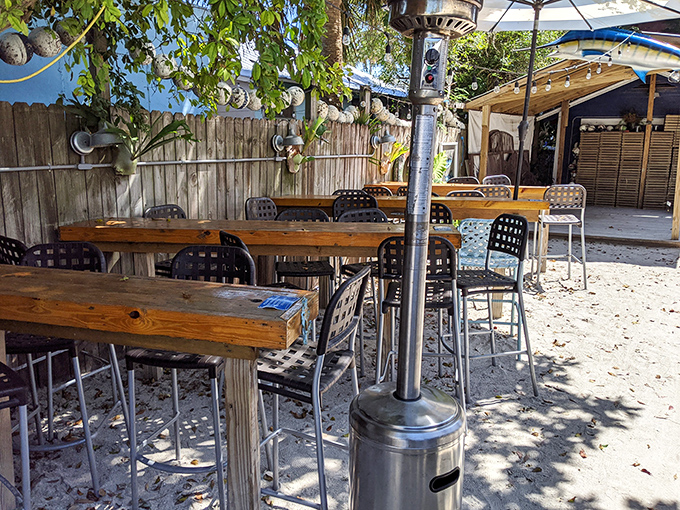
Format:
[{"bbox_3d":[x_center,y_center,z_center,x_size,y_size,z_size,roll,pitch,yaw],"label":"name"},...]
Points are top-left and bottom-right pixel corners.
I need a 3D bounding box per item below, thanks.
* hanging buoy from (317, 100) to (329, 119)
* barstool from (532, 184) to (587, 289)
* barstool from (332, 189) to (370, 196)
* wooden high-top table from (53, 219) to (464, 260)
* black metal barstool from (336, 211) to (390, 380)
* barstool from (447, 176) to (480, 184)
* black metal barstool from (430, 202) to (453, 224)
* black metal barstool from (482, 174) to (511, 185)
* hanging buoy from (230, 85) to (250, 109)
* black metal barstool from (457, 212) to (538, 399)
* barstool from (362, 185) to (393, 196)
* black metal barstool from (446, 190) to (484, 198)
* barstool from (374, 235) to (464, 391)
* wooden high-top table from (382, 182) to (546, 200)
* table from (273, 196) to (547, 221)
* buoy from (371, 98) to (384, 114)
[{"bbox_3d":[-0.206,-1.600,5.852,0.190,0.200,0.165,7,14,33],"label":"hanging buoy"},{"bbox_3d":[2.490,-0.232,6.026,0.530,1.120,0.490,1,12,9],"label":"barstool"},{"bbox_3d":[0.078,-0.089,5.434,0.530,1.120,0.490,2,12,11],"label":"barstool"},{"bbox_3d":[-0.519,0.325,3.668,2.560,1.085,0.410,1,13,3],"label":"wooden high-top table"},{"bbox_3d":[0.283,0.264,3.865,0.465,1.130,0.500,-8,15,-32],"label":"black metal barstool"},{"bbox_3d":[1.616,-0.418,6.950,0.530,1.120,0.490,2,12,10],"label":"barstool"},{"bbox_3d":[0.757,0.067,4.758,0.465,1.130,0.500,2,13,5],"label":"black metal barstool"},{"bbox_3d":[2.205,-0.453,7.125,0.465,1.130,0.500,-5,14,-21],"label":"black metal barstool"},{"bbox_3d":[-0.905,-1.431,4.820,0.190,0.200,0.165,7,14,33],"label":"hanging buoy"},{"bbox_3d":[0.942,0.327,3.413,0.490,1.120,0.530,-3,12,-13],"label":"black metal barstool"},{"bbox_3d":[0.489,-0.223,6.038,0.465,1.130,0.500,6,14,24],"label":"barstool"},{"bbox_3d":[1.279,-0.030,5.210,0.465,1.130,0.500,-1,13,-8],"label":"black metal barstool"},{"bbox_3d":[0.476,0.402,3.070,0.520,1.120,0.490,2,12,11],"label":"barstool"},{"bbox_3d":[1.606,-0.346,6.737,2.540,1.067,0.460,1,12,9],"label":"wooden high-top table"},{"bbox_3d":[0.559,0.010,5.074,2.600,1.100,0.370,1,13,3],"label":"table"},{"bbox_3d":[0.477,-1.890,6.750,0.190,0.190,0.180,0,13,0],"label":"buoy"}]

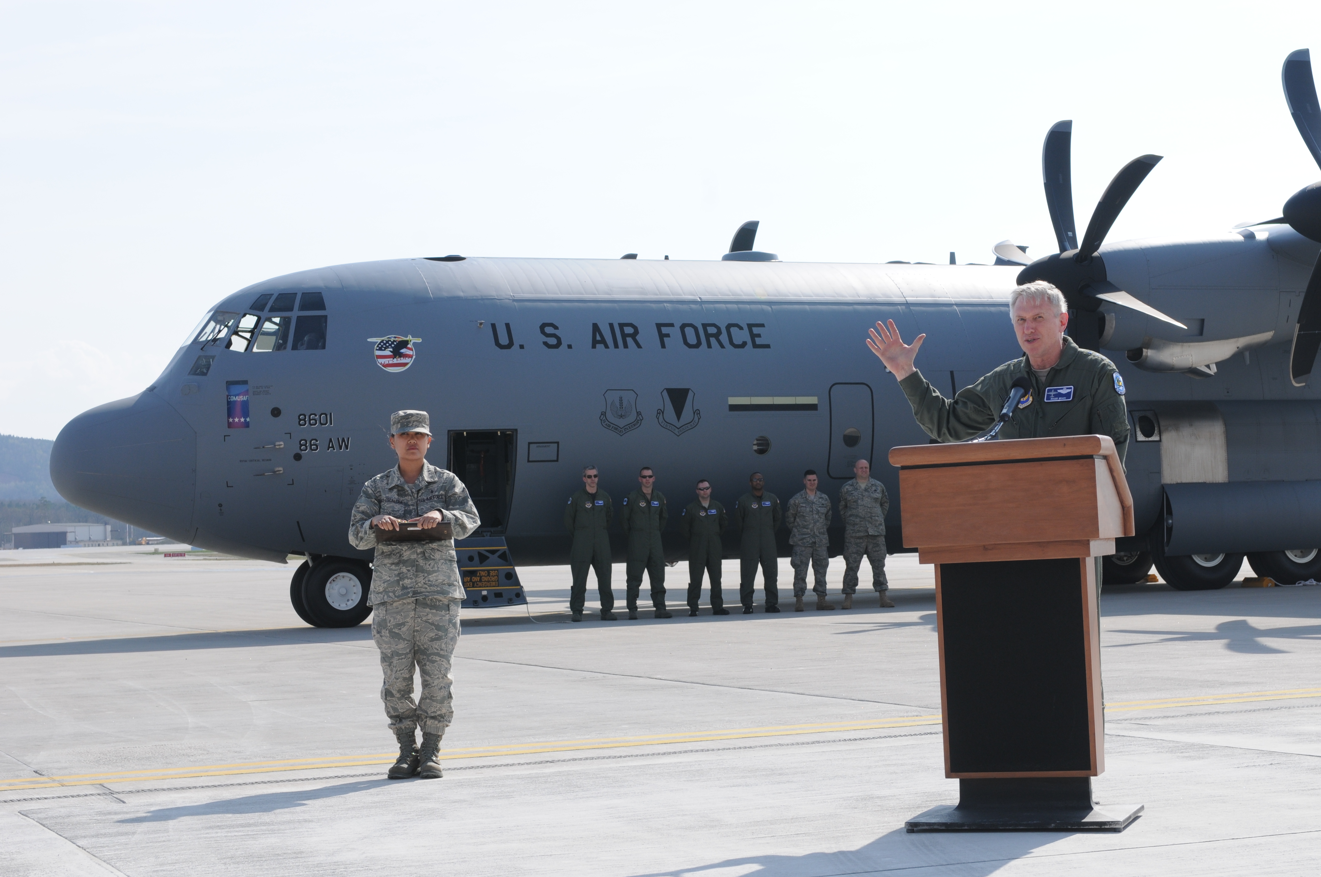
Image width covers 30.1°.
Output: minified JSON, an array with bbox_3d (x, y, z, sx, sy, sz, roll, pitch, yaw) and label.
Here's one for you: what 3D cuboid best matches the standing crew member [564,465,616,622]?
[{"bbox_3d":[-0.846,1.269,29.600,0.570,1.860,0.400,-2,-2,-16],"label":"standing crew member"}]

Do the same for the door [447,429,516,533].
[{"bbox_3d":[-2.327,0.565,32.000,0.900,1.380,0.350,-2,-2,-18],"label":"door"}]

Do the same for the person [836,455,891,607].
[{"bbox_3d":[2.591,1.211,31.139,0.620,1.900,0.380,-1,-2,-23],"label":"person"}]

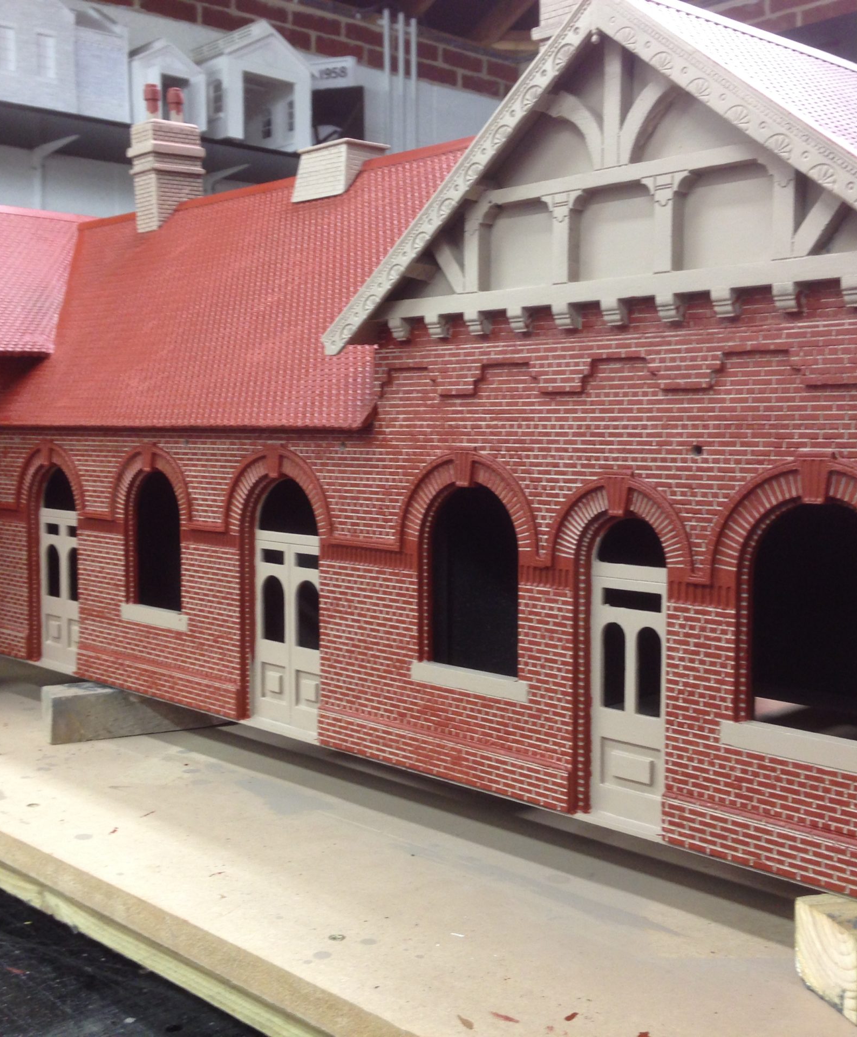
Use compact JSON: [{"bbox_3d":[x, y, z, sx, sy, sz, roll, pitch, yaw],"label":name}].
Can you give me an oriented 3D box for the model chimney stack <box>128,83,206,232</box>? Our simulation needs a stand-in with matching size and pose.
[{"bbox_3d":[-0.456,-0.624,2.307,0.107,0.256,0.085,-4,6,-43],"label":"model chimney stack"}]

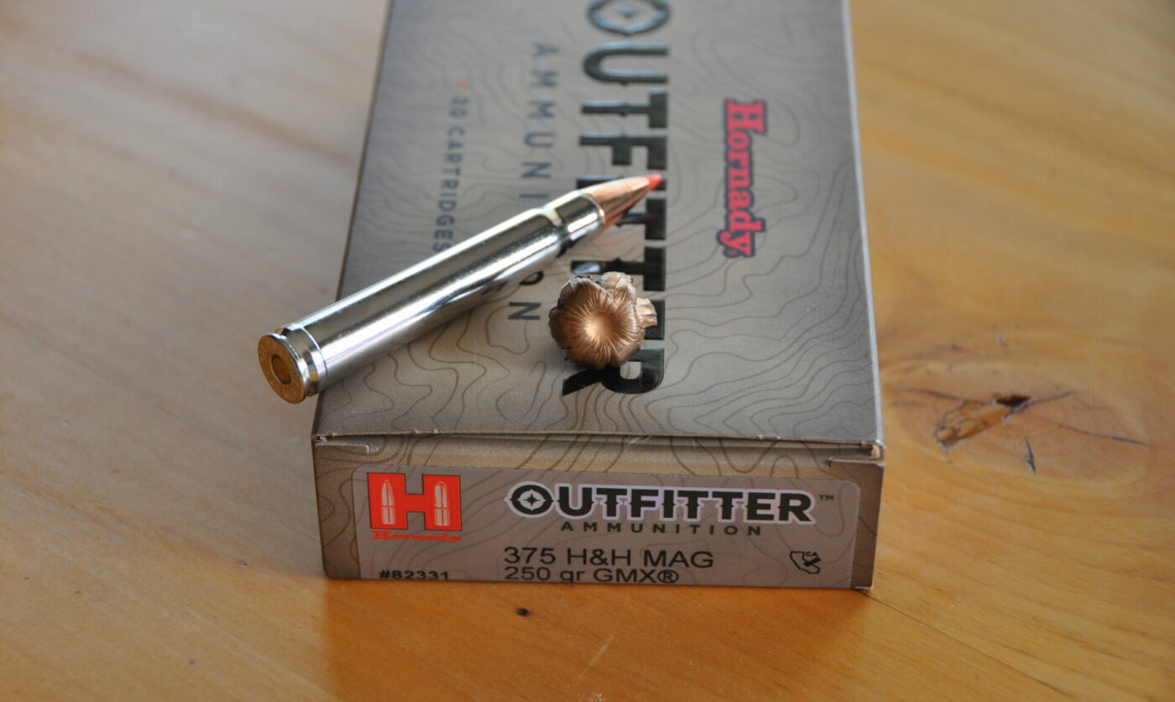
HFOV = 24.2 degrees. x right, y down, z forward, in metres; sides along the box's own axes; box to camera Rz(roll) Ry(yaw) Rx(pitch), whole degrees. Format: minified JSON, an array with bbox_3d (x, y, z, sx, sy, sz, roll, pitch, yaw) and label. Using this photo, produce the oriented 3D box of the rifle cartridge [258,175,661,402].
[{"bbox_3d":[-0.020,-0.015,0.510,0.091,0.013,0.013,-28,46,-31],"label":"rifle cartridge"}]

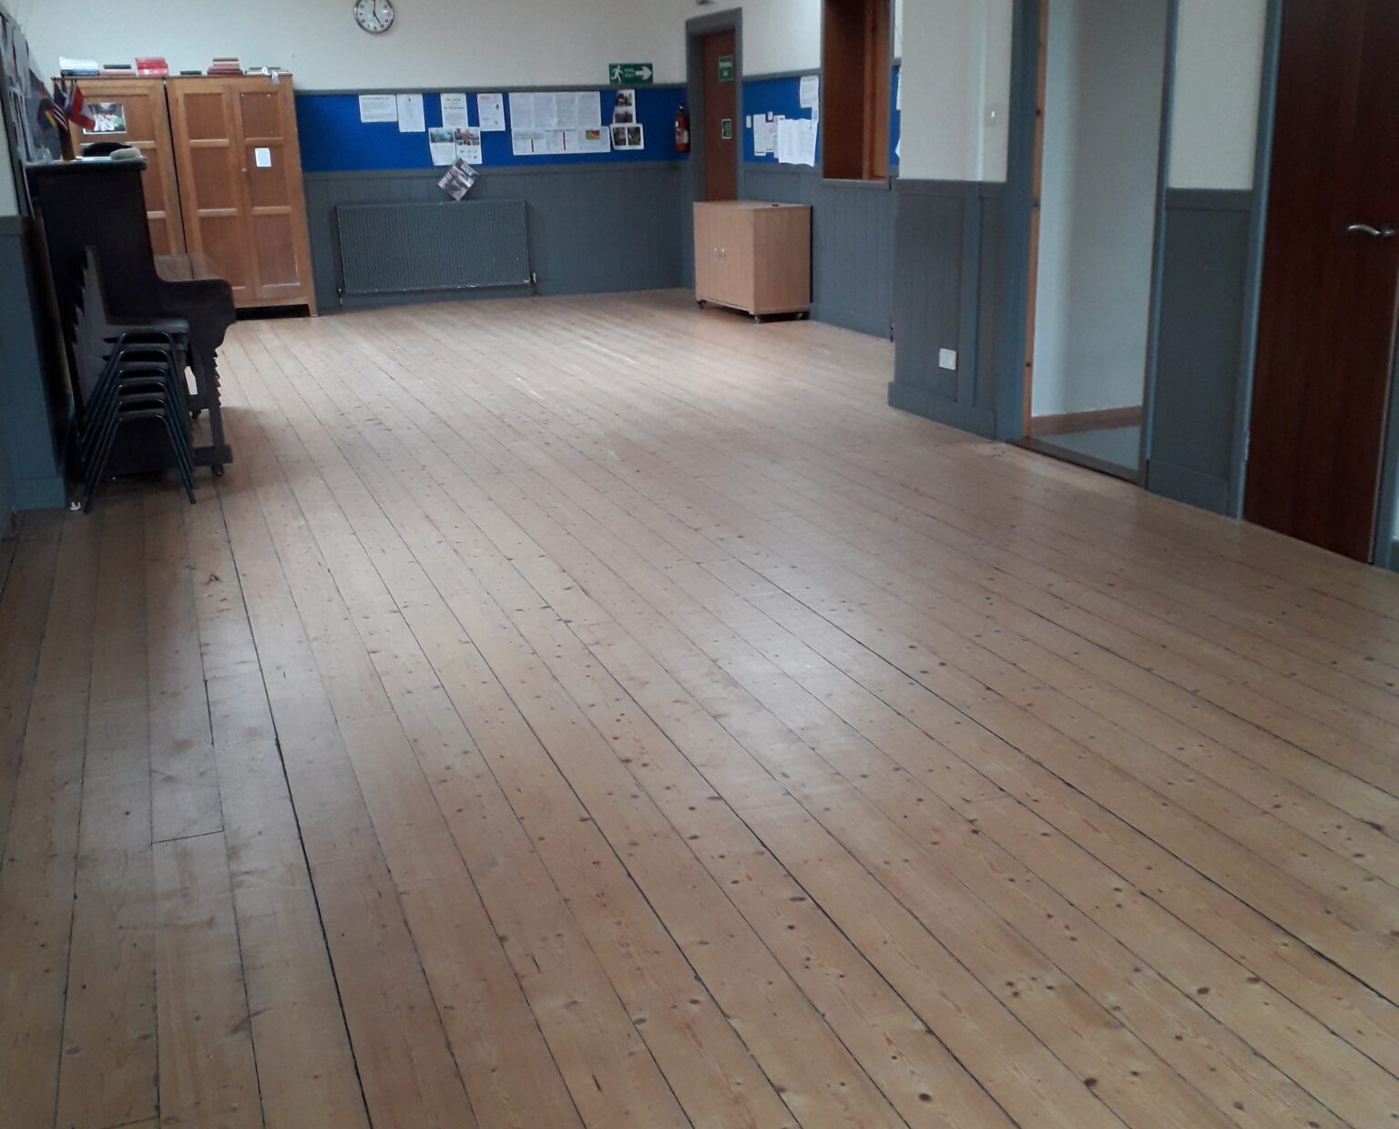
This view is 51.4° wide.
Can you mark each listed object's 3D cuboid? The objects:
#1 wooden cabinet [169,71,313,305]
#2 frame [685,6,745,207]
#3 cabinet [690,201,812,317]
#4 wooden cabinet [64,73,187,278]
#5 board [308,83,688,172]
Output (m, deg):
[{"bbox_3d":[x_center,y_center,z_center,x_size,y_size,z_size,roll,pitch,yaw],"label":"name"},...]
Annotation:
[{"bbox_3d":[-3.626,-2.909,11.615,0.925,1.863,0.509,-6,17,-15],"label":"wooden cabinet"},{"bbox_3d":[0.205,-3.354,12.049,0.150,2.250,1.260,-8,17,-19],"label":"frame"},{"bbox_3d":[0.392,-2.311,11.053,0.442,0.815,1.213,-8,17,-19],"label":"cabinet"},{"bbox_3d":[-4.462,-2.815,11.384,0.784,1.859,0.509,-6,17,-15],"label":"wooden cabinet"},{"bbox_3d":[-1.687,-3.701,12.332,3.300,0.630,0.030,-6,17,-15],"label":"board"}]

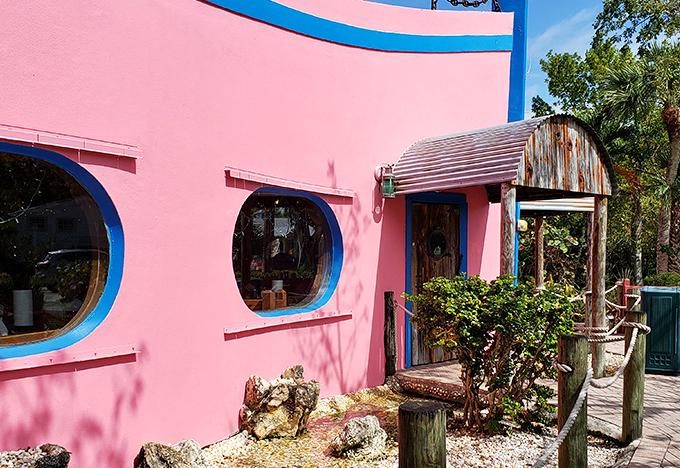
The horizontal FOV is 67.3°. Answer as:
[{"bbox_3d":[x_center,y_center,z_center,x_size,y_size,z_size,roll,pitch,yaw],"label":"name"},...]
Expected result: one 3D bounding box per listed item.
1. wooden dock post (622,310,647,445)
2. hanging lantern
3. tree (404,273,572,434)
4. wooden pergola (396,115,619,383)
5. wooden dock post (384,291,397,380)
[{"bbox_3d":[2.249,1.088,3.900,0.160,1.020,0.160,1,-2,30],"label":"wooden dock post"},{"bbox_3d":[0.534,-0.621,5.930,0.155,0.380,0.240,3,-2,-41],"label":"hanging lantern"},{"bbox_3d":[1.308,1.053,4.500,1.420,1.340,1.150,1,-2,16],"label":"tree"},{"bbox_3d":[1.894,0.192,6.030,1.875,2.892,1.697,3,-2,-37],"label":"wooden pergola"},{"bbox_3d":[0.573,1.163,5.850,0.120,0.980,0.120,2,-1,0],"label":"wooden dock post"}]

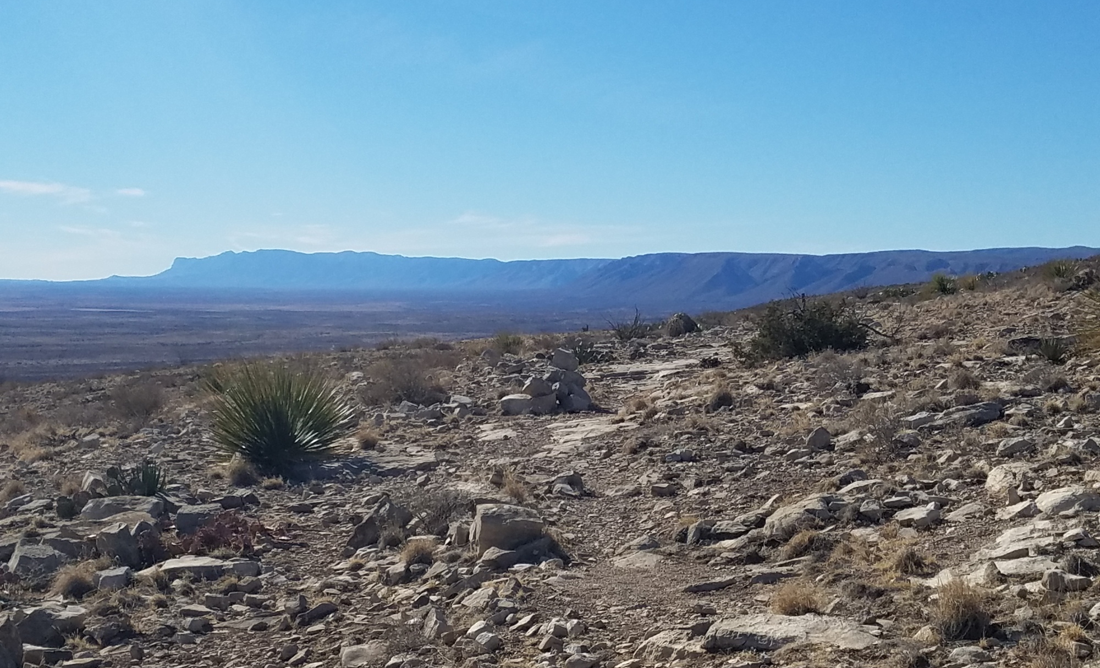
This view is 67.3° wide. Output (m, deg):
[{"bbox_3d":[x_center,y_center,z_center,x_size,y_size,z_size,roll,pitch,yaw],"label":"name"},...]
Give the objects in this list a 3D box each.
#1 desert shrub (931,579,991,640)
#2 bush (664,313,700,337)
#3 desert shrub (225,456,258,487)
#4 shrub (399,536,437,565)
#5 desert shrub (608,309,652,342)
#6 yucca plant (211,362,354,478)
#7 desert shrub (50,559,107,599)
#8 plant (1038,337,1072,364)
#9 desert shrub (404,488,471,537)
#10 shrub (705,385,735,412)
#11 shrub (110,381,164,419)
[{"bbox_3d":[1.863,1.244,3.750,0.241,0.244,0.217,2,4,27],"label":"desert shrub"},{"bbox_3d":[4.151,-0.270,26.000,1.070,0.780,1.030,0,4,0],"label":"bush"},{"bbox_3d":[-3.229,1.438,8.670,0.334,0.293,0.307,0,4,0],"label":"desert shrub"},{"bbox_3d":[-0.859,1.418,5.399,0.241,0.148,0.222,0,4,0],"label":"shrub"},{"bbox_3d":[2.381,-0.276,24.500,1.319,0.928,1.055,0,4,6],"label":"desert shrub"},{"bbox_3d":[-2.916,0.931,9.000,1.629,1.122,1.499,0,4,0],"label":"yucca plant"},{"bbox_3d":[-3.009,1.567,5.278,0.346,0.203,0.318,0,4,0],"label":"desert shrub"},{"bbox_3d":[8.552,0.280,14.000,0.497,0.440,0.448,2,4,31],"label":"plant"},{"bbox_3d":[-0.857,1.348,6.300,0.500,0.317,0.425,-1,4,-8],"label":"desert shrub"},{"bbox_3d":[2.350,0.890,11.410,0.392,0.345,0.360,0,4,0],"label":"shrub"},{"bbox_3d":[-7.747,1.241,15.500,1.032,0.663,0.949,0,4,0],"label":"shrub"}]

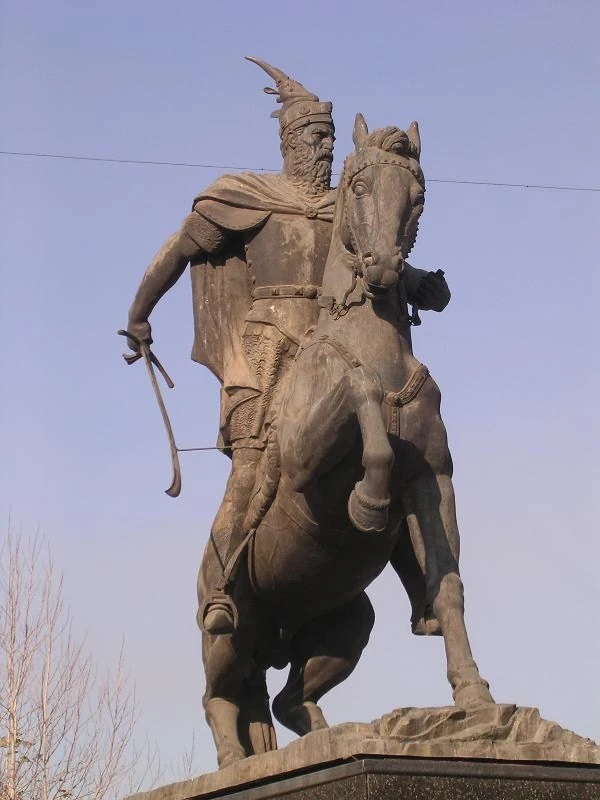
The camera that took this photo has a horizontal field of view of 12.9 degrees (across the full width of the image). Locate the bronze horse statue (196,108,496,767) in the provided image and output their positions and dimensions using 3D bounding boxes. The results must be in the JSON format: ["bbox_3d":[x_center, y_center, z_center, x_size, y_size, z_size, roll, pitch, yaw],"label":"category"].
[{"bbox_3d":[0.185,0.269,16.102,1.050,3.694,2.800,6,-17,-25],"label":"bronze horse statue"}]

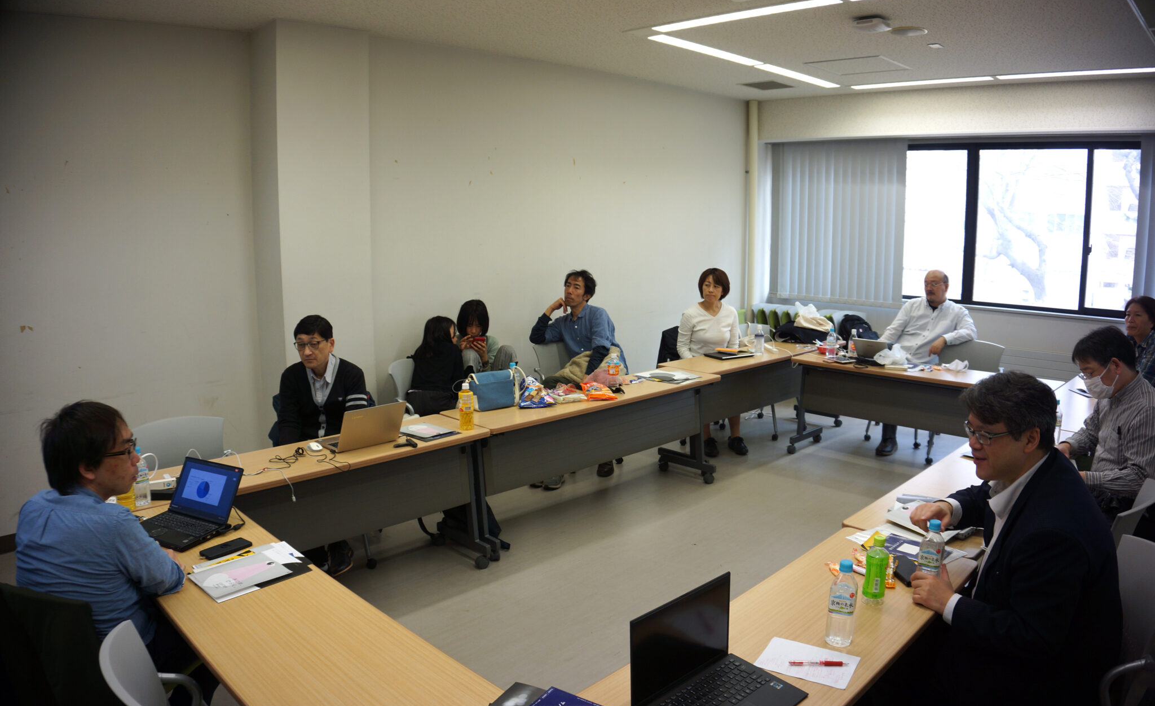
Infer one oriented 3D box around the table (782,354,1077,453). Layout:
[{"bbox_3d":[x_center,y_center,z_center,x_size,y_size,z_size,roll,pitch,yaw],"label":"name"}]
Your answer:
[{"bbox_3d":[2.345,0.459,5.269,1.800,0.700,0.450,9,14,39],"label":"table"}]

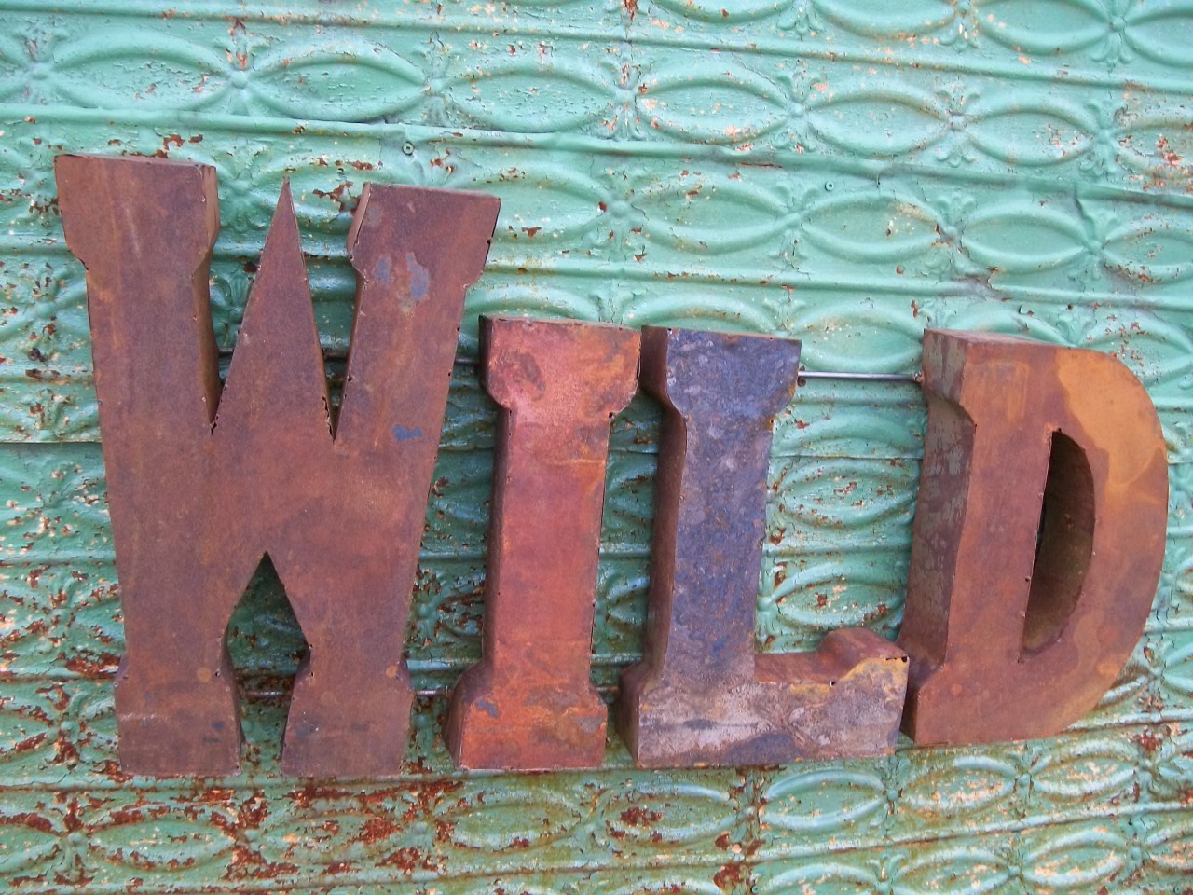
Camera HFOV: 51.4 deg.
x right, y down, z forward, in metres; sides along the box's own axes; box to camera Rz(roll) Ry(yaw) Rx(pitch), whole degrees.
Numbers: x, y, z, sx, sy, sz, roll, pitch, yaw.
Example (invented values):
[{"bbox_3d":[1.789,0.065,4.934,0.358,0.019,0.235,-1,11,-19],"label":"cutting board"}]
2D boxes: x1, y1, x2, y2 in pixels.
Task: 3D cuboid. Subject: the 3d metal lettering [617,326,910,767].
[{"bbox_3d":[0.153,0.084,1.077,0.236,0.366,0.079,1,10,-13],"label":"3d metal lettering"}]

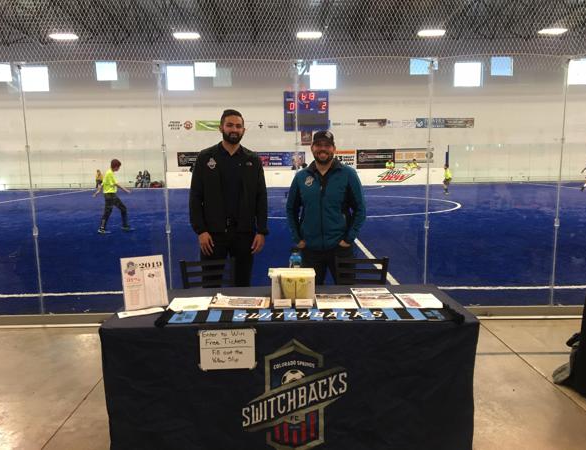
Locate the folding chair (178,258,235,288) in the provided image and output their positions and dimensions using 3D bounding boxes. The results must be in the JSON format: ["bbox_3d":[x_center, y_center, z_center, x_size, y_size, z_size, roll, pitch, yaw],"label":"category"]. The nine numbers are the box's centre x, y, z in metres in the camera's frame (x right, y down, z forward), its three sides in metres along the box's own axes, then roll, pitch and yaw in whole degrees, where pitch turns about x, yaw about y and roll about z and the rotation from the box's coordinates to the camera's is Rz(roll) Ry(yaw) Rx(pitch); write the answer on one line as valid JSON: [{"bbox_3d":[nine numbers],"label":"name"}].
[{"bbox_3d":[-0.583,0.683,3.500,0.410,0.820,0.460,-2,7,-11],"label":"folding chair"}]

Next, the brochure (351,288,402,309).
[{"bbox_3d":[0.470,0.413,2.881,0.222,0.010,0.425,-1,7,-1],"label":"brochure"}]

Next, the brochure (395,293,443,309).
[{"bbox_3d":[0.703,0.420,2.806,0.215,0.010,0.280,-1,7,1],"label":"brochure"}]

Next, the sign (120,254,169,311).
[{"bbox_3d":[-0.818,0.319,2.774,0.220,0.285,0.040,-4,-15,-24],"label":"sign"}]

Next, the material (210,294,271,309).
[{"bbox_3d":[-0.298,0.431,2.824,0.335,0.012,0.210,-1,7,0],"label":"material"}]

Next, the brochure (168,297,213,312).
[{"bbox_3d":[-0.572,0.436,2.817,0.216,0.012,0.260,-1,7,-2],"label":"brochure"}]

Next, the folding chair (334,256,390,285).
[{"bbox_3d":[0.480,0.672,3.468,0.410,0.820,0.460,0,7,7],"label":"folding chair"}]

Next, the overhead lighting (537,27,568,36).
[{"bbox_3d":[12.657,-9.411,24.500,1.200,0.120,0.650,-1,7,-1],"label":"overhead lighting"}]

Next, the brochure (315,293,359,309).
[{"bbox_3d":[0.242,0.425,2.820,0.215,0.010,0.285,-1,7,1],"label":"brochure"}]

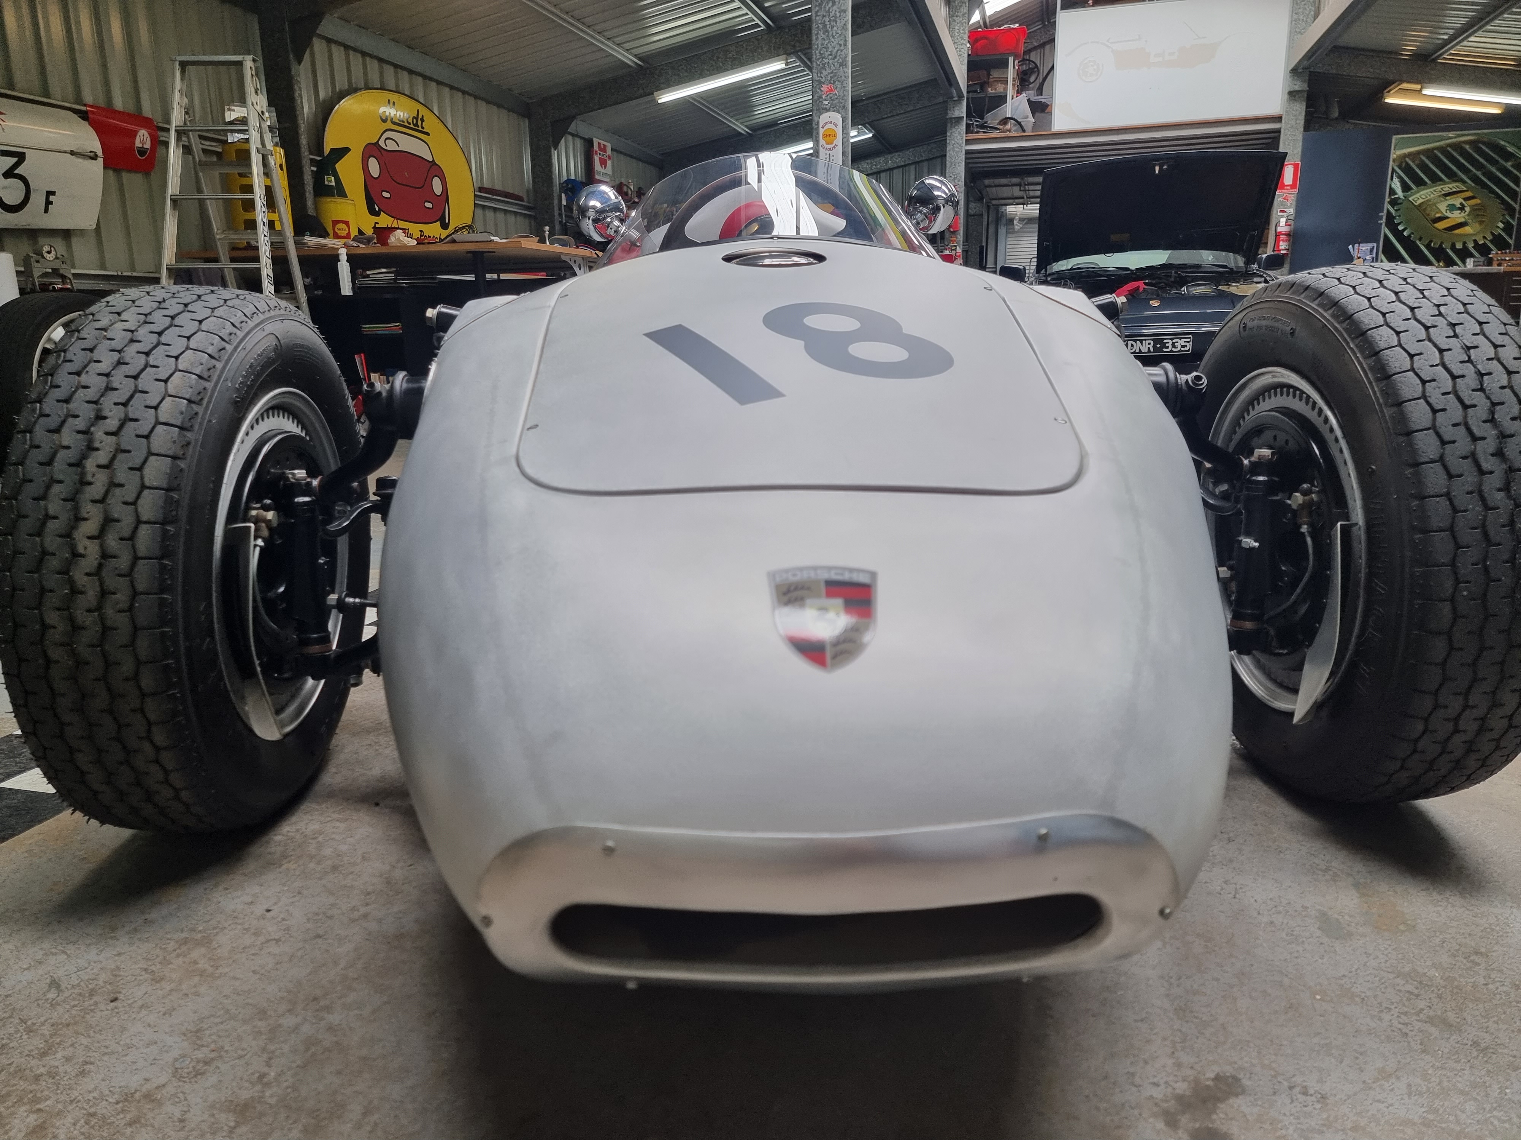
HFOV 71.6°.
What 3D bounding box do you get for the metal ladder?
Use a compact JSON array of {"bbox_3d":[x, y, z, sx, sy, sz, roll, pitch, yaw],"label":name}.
[{"bbox_3d":[-2.420,-1.395,4.860,0.570,1.800,0.950,-2,13,-3],"label":"metal ladder"}]

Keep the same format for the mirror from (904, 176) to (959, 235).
[{"bbox_3d":[0.321,-0.687,1.985,0.107,0.110,0.078,-6,14,-19],"label":"mirror"}]

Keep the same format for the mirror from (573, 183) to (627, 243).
[{"bbox_3d":[-0.299,-0.667,1.970,0.107,0.110,0.078,3,14,16],"label":"mirror"}]

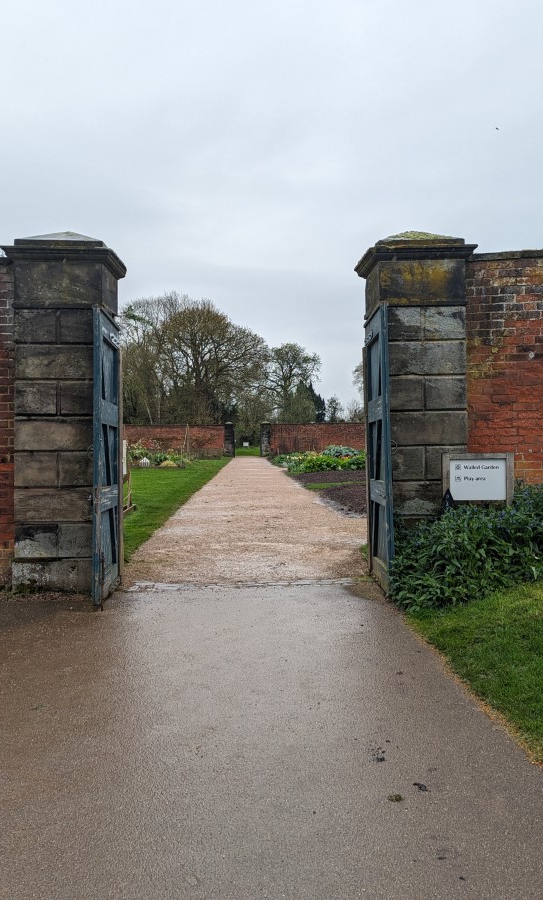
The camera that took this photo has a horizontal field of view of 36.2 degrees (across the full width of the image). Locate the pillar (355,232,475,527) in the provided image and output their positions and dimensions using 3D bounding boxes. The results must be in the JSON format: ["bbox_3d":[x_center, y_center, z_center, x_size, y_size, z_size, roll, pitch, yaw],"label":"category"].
[{"bbox_3d":[1.520,-0.500,8.890,1.060,3.670,1.060,-1,0,-1],"label":"pillar"}]

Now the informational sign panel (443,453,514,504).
[{"bbox_3d":[1.970,0.265,7.900,0.685,0.500,0.080,-1,0,0],"label":"informational sign panel"}]

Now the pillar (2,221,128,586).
[{"bbox_3d":[-2.110,-0.448,8.720,1.060,3.690,1.060,-1,0,-1],"label":"pillar"}]

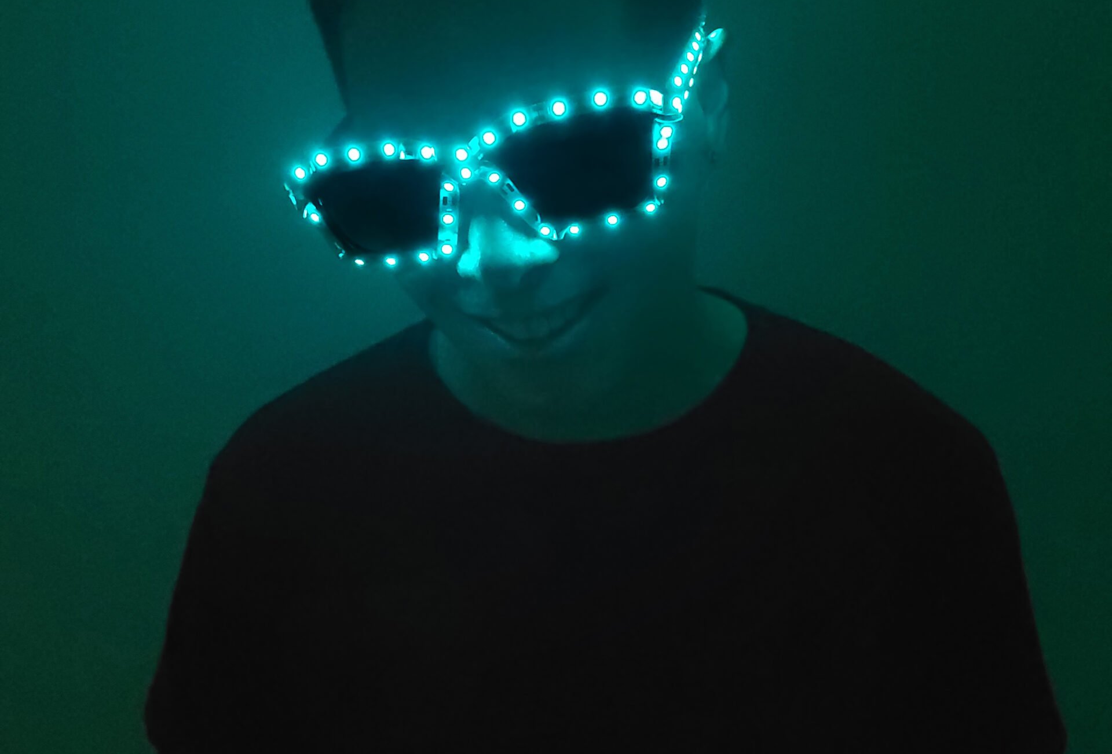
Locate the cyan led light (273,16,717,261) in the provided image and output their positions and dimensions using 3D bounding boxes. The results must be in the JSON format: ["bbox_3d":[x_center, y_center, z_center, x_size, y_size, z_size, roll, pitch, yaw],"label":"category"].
[{"bbox_3d":[-0.016,-0.108,0.497,0.166,0.055,0.146,-7,30,19],"label":"cyan led light"}]

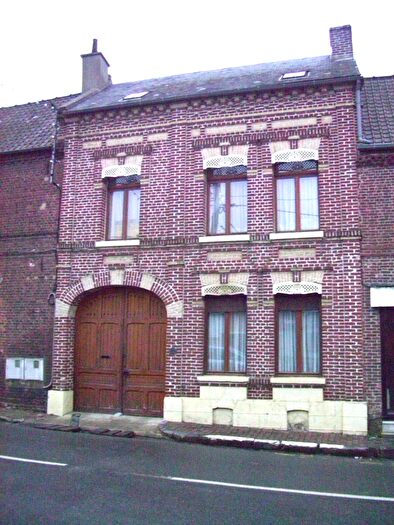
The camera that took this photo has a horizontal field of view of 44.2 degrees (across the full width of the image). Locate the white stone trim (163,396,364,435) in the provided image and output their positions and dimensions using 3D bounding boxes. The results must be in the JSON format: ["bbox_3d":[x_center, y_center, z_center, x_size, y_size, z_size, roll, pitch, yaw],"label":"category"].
[{"bbox_3d":[1.362,3.190,10.306,4.239,0.575,0.317,-2,-8,16],"label":"white stone trim"}]

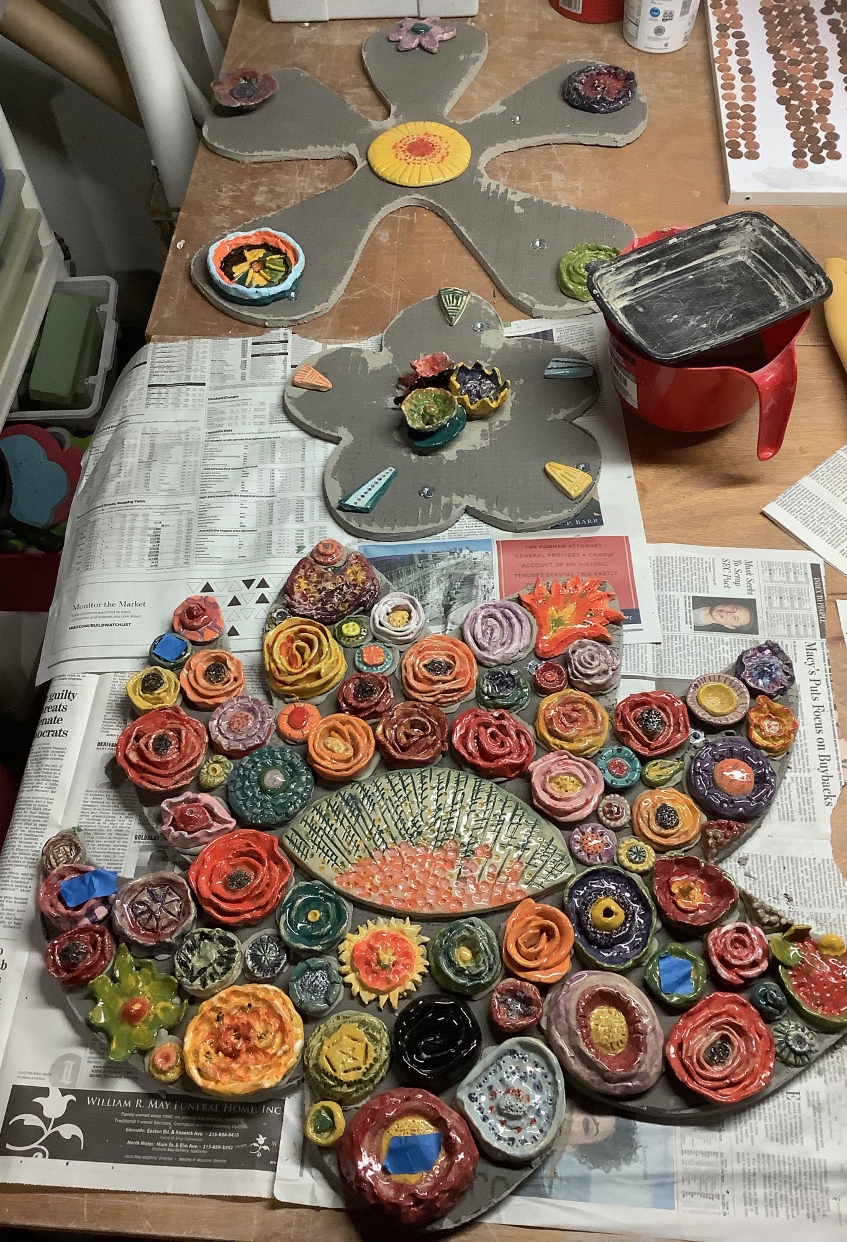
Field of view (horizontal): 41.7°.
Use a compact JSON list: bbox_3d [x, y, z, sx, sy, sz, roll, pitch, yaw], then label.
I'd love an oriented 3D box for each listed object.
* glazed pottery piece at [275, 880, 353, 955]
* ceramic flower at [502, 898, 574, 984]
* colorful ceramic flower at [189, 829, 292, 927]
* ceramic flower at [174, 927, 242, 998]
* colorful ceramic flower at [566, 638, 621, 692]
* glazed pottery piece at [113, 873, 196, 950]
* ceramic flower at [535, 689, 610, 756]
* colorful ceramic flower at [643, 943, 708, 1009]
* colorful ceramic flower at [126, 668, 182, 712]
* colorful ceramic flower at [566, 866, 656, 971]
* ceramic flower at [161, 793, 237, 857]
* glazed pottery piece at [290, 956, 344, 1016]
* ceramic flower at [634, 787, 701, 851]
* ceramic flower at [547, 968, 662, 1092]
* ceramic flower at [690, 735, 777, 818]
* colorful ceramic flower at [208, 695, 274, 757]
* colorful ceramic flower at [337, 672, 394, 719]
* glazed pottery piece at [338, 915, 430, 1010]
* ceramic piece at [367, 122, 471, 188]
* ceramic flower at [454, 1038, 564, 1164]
[{"bbox_3d":[-0.090,0.245,0.920,0.057,0.018,0.058,-4,57,0],"label":"glazed pottery piece"},{"bbox_3d":[0.090,0.250,0.877,0.057,0.032,0.063,-5,57,0],"label":"ceramic flower"},{"bbox_3d":[-0.149,0.214,0.919,0.084,0.029,0.080,-2,58,2],"label":"colorful ceramic flower"},{"bbox_3d":[-0.170,0.270,0.879,0.052,0.023,0.051,-4,57,0],"label":"ceramic flower"},{"bbox_3d":[0.160,0.039,1.039,0.049,0.022,0.050,-4,57,0],"label":"colorful ceramic flower"},{"bbox_3d":[-0.216,0.237,0.900,0.066,0.027,0.061,-4,57,0],"label":"glazed pottery piece"},{"bbox_3d":[0.133,0.090,0.985,0.064,0.022,0.062,-4,57,0],"label":"ceramic flower"},{"bbox_3d":[0.192,0.275,0.857,0.049,0.029,0.047,-5,57,0],"label":"colorful ceramic flower"},{"bbox_3d":[-0.246,0.068,1.020,0.048,0.023,0.047,-2,58,2],"label":"colorful ceramic flower"},{"bbox_3d":[0.148,0.242,0.891,0.068,0.030,0.084,-14,56,-6],"label":"colorful ceramic flower"},{"bbox_3d":[-0.190,0.175,0.947,0.066,0.027,0.052,11,59,10],"label":"ceramic flower"},{"bbox_3d":[-0.083,0.284,0.868,0.042,0.019,0.044,-4,57,0],"label":"glazed pottery piece"},{"bbox_3d":[0.205,0.165,0.933,0.057,0.022,0.053,-2,58,2],"label":"ceramic flower"},{"bbox_3d":[0.137,0.307,0.836,0.073,0.032,0.097,-37,62,-20],"label":"ceramic flower"},{"bbox_3d":[0.264,0.133,0.950,0.071,0.021,0.072,-2,58,2],"label":"ceramic flower"},{"bbox_3d":[-0.165,0.097,1.012,0.058,0.024,0.055,-2,56,2],"label":"colorful ceramic flower"},{"bbox_3d":[-0.053,0.069,1.008,0.051,0.024,0.047,-2,58,2],"label":"colorful ceramic flower"},{"bbox_3d":[-0.032,0.272,0.888,0.071,0.020,0.071,-2,56,2],"label":"glazed pottery piece"},{"bbox_3d":[-0.006,-0.611,1.450,0.137,0.012,0.125,-5,57,0],"label":"ceramic piece"},{"bbox_3d":[0.065,0.352,0.813,0.079,0.026,0.079,-4,57,0],"label":"ceramic flower"}]

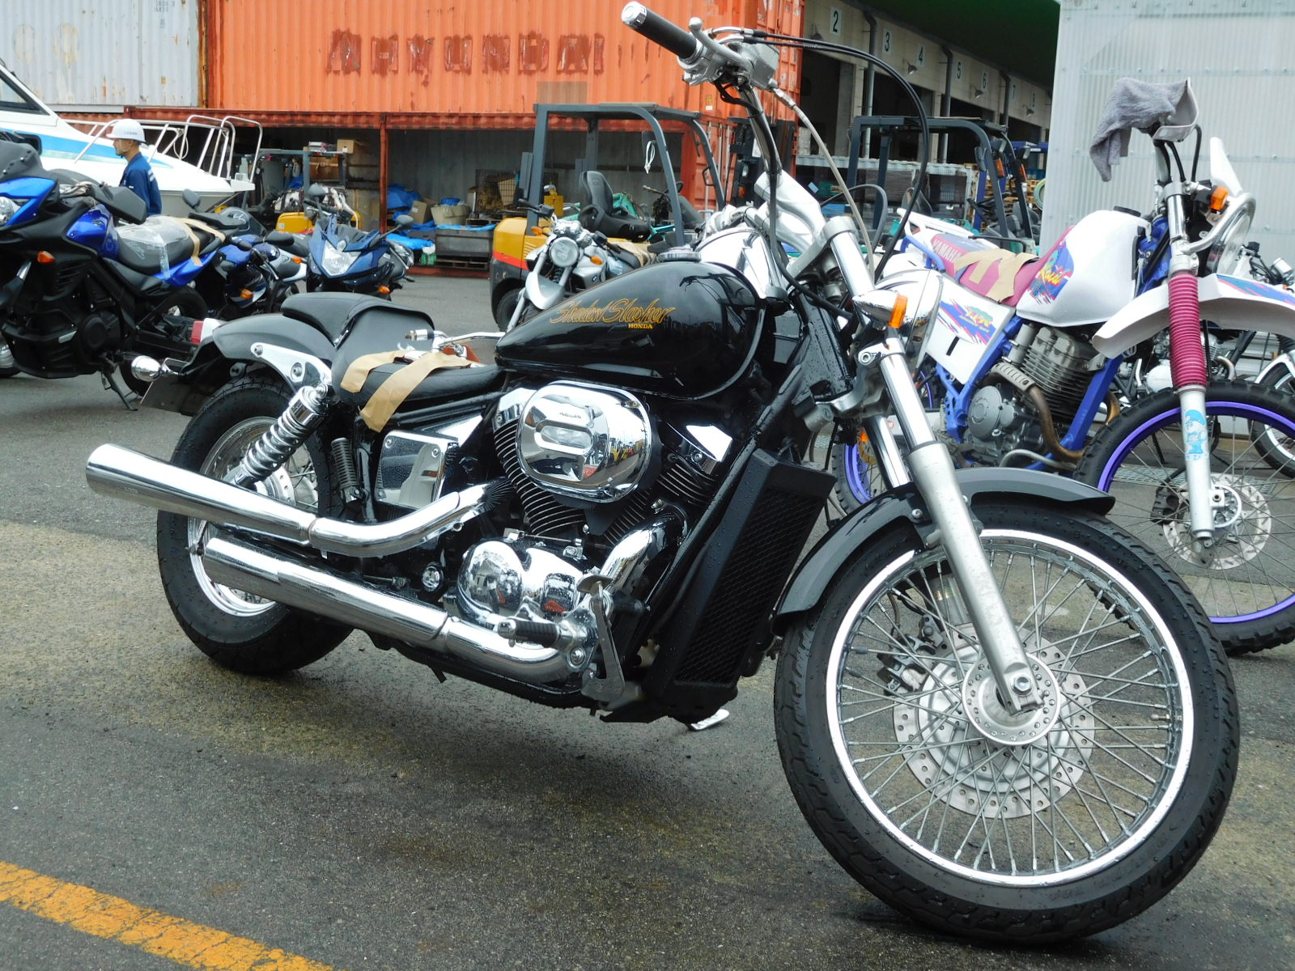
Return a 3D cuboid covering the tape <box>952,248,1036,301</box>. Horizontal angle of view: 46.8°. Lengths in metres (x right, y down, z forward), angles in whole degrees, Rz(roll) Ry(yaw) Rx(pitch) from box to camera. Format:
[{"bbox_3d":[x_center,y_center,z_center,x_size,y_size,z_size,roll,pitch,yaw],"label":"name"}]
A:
[{"bbox_3d":[1.073,-0.629,4.517,0.230,0.180,0.340,11,5,-25],"label":"tape"}]

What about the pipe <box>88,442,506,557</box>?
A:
[{"bbox_3d":[-0.727,0.014,2.822,1.070,0.190,0.160,10,0,37],"label":"pipe"}]

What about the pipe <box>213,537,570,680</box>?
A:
[{"bbox_3d":[-0.496,0.213,2.603,0.900,0.120,0.110,10,0,37],"label":"pipe"}]

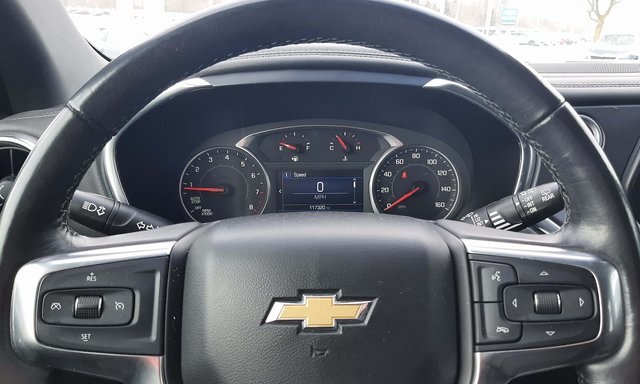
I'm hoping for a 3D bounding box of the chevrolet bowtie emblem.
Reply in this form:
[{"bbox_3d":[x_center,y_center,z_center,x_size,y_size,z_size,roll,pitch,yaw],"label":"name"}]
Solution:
[{"bbox_3d":[0.000,0.074,0.297,0.068,0.023,0.007,0,-4,0],"label":"chevrolet bowtie emblem"}]

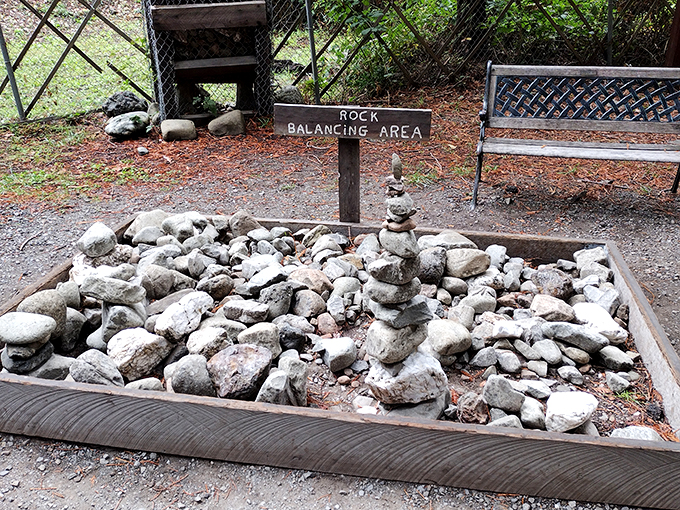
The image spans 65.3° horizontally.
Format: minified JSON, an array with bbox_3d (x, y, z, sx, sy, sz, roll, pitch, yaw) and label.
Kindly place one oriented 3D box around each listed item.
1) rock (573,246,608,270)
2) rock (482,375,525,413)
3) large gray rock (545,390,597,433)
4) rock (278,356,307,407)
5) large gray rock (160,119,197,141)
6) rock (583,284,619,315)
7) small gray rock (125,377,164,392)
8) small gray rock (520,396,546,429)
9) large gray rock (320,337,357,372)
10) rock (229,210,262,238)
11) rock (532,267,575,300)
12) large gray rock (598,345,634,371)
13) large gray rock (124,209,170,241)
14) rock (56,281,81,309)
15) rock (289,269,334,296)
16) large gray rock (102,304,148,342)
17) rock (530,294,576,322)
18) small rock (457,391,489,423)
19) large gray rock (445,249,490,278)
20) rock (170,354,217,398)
[{"bbox_3d":[1.105,0.015,2.335,0.155,0.090,0.120,12,30,25],"label":"rock"},{"bbox_3d":[0.473,0.401,1.538,0.115,0.105,0.096,7,28,19],"label":"rock"},{"bbox_3d":[0.674,0.460,1.544,0.152,0.106,0.130,0,27,0],"label":"large gray rock"},{"bbox_3d":[-0.161,0.439,1.798,0.100,0.190,0.120,-2,28,0],"label":"rock"},{"bbox_3d":[-1.470,-1.142,4.827,0.330,0.190,0.230,-2,28,0],"label":"large gray rock"},{"bbox_3d":[0.955,0.166,1.939,0.124,0.110,0.115,12,30,27],"label":"rock"},{"bbox_3d":[-0.608,0.430,1.658,0.128,0.082,0.096,4,27,7],"label":"small gray rock"},{"bbox_3d":[0.575,0.472,1.575,0.075,0.106,0.082,0,27,0],"label":"small gray rock"},{"bbox_3d":[-0.005,0.350,1.867,0.121,0.098,0.113,-2,26,0],"label":"large gray rock"},{"bbox_3d":[-0.489,-0.158,2.747,0.170,0.134,0.144,-4,26,-5],"label":"rock"},{"bbox_3d":[0.925,0.124,2.310,0.185,0.135,0.155,3,28,9],"label":"rock"},{"bbox_3d":[0.938,0.347,1.796,0.080,0.068,0.120,-20,32,-33],"label":"large gray rock"},{"bbox_3d":[-0.937,-0.144,2.588,0.224,0.152,0.145,4,27,7],"label":"large gray rock"},{"bbox_3d":[-1.133,0.165,2.214,0.113,0.113,0.113,-8,27,-14],"label":"rock"},{"bbox_3d":[-0.130,0.121,2.336,0.190,0.110,0.140,3,28,9],"label":"rock"},{"bbox_3d":[-0.824,0.258,2.029,0.160,0.154,0.134,-7,27,-11],"label":"large gray rock"},{"bbox_3d":[0.821,0.206,2.039,0.175,0.094,0.130,10,29,22],"label":"rock"},{"bbox_3d":[0.430,0.498,1.720,0.105,0.115,0.110,-2,28,0],"label":"small rock"},{"bbox_3d":[0.527,0.035,2.198,0.184,0.113,0.135,4,28,14],"label":"large gray rock"},{"bbox_3d":[-0.489,0.399,1.757,0.149,0.118,0.134,-6,26,-9],"label":"rock"}]

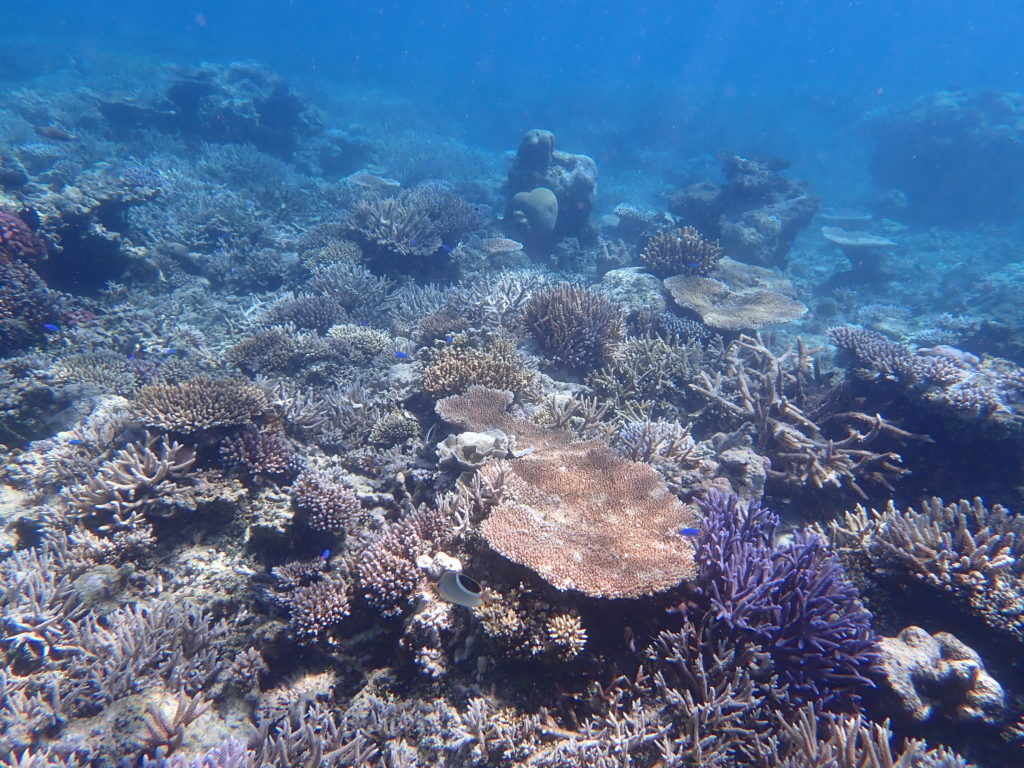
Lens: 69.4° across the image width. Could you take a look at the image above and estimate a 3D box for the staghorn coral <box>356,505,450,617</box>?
[{"bbox_3d":[-0.252,0.410,1.720,0.220,0.220,0.240,0,26,0],"label":"staghorn coral"}]

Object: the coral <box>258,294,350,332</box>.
[{"bbox_3d":[-0.898,-0.309,3.200,0.370,0.140,0.320,0,26,0],"label":"coral"}]

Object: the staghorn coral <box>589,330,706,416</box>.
[{"bbox_3d":[0.476,-0.033,2.600,0.400,0.250,0.350,0,26,0],"label":"staghorn coral"}]

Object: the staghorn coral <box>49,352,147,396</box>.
[{"bbox_3d":[-1.597,-0.037,2.850,0.380,0.150,0.320,-15,29,-28],"label":"staghorn coral"}]

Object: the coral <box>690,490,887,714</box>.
[{"bbox_3d":[0.605,0.475,1.630,0.370,0.360,0.340,0,26,0],"label":"coral"}]

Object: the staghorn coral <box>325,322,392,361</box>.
[{"bbox_3d":[-0.602,-0.167,2.900,0.260,0.125,0.220,0,26,0],"label":"staghorn coral"}]

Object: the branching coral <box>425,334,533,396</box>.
[{"bbox_3d":[-0.127,-0.066,2.800,0.420,0.210,0.350,-1,25,-3],"label":"branching coral"}]

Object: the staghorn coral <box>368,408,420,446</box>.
[{"bbox_3d":[-0.373,0.138,2.350,0.165,0.105,0.150,0,26,0],"label":"staghorn coral"}]

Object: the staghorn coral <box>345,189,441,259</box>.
[{"bbox_3d":[-0.657,-0.879,4.100,0.540,0.340,0.460,0,26,0],"label":"staghorn coral"}]

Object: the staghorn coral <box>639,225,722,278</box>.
[{"bbox_3d":[0.911,-0.717,4.000,0.450,0.280,0.410,6,26,12],"label":"staghorn coral"}]

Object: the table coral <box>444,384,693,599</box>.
[{"bbox_3d":[0.122,0.270,2.197,0.580,0.180,1.030,-9,26,-18],"label":"table coral"}]

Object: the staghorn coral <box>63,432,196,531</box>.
[{"bbox_3d":[-1.112,0.283,2.150,0.380,0.240,0.340,-14,29,-28],"label":"staghorn coral"}]

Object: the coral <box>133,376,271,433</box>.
[{"bbox_3d":[-1.046,0.073,2.500,0.460,0.180,0.380,-11,27,-23],"label":"coral"}]

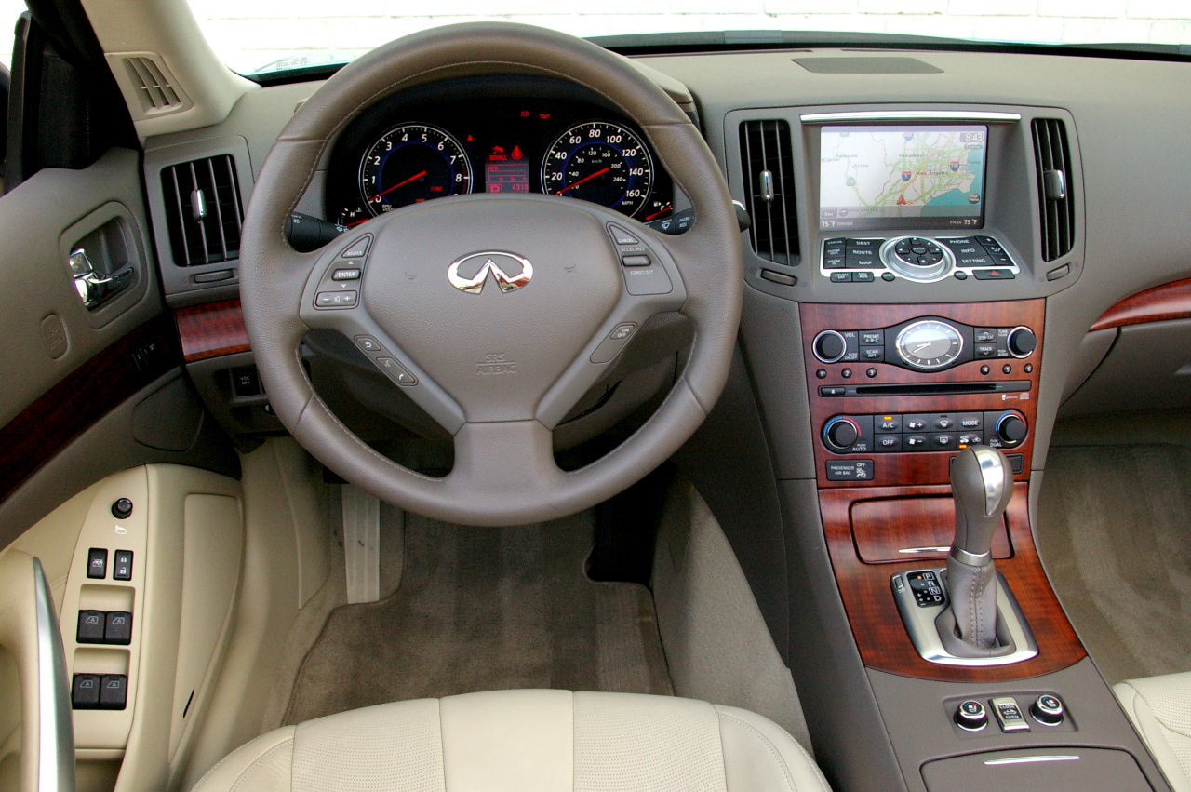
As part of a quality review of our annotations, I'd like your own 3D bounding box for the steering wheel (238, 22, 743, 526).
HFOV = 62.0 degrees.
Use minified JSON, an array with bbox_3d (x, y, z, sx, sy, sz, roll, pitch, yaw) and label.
[{"bbox_3d":[-0.079,-0.095,0.778,0.378,0.378,0.105,0,6,0],"label":"steering wheel"}]

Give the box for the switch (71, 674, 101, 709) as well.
[{"bbox_3d":[-0.365,0.212,0.711,0.019,0.012,0.025,5,48,-24],"label":"switch"}]

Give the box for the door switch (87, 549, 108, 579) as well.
[{"bbox_3d":[-0.389,0.131,0.775,0.013,0.009,0.025,5,48,-24],"label":"door switch"}]

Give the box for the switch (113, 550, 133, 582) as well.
[{"bbox_3d":[-0.372,0.133,0.781,0.013,0.009,0.025,5,48,-24],"label":"switch"}]

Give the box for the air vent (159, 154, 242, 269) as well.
[{"bbox_3d":[-0.360,-0.171,0.914,0.068,0.094,0.035,-11,24,-17],"label":"air vent"}]

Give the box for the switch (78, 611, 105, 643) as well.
[{"bbox_3d":[-0.377,0.172,0.743,0.019,0.012,0.025,5,48,-24],"label":"switch"}]

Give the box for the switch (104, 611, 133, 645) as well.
[{"bbox_3d":[-0.360,0.175,0.750,0.019,0.012,0.025,5,48,-24],"label":"switch"}]

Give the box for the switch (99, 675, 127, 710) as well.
[{"bbox_3d":[-0.349,0.214,0.718,0.019,0.012,0.025,5,48,-24],"label":"switch"}]

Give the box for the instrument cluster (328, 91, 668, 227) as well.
[{"bbox_3d":[-0.091,-0.222,0.950,0.335,0.138,0.070,0,7,0],"label":"instrument cluster"}]

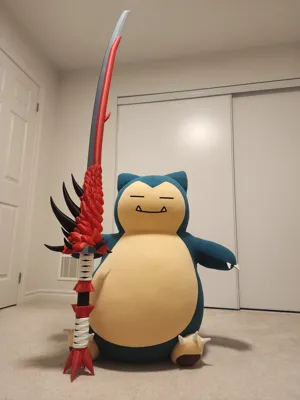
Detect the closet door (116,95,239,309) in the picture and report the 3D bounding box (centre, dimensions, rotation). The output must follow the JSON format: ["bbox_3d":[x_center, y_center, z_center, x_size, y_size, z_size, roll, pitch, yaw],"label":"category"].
[{"bbox_3d":[0.208,-0.041,2.570,1.176,1.995,0.045,-1,-11,12],"label":"closet door"}]

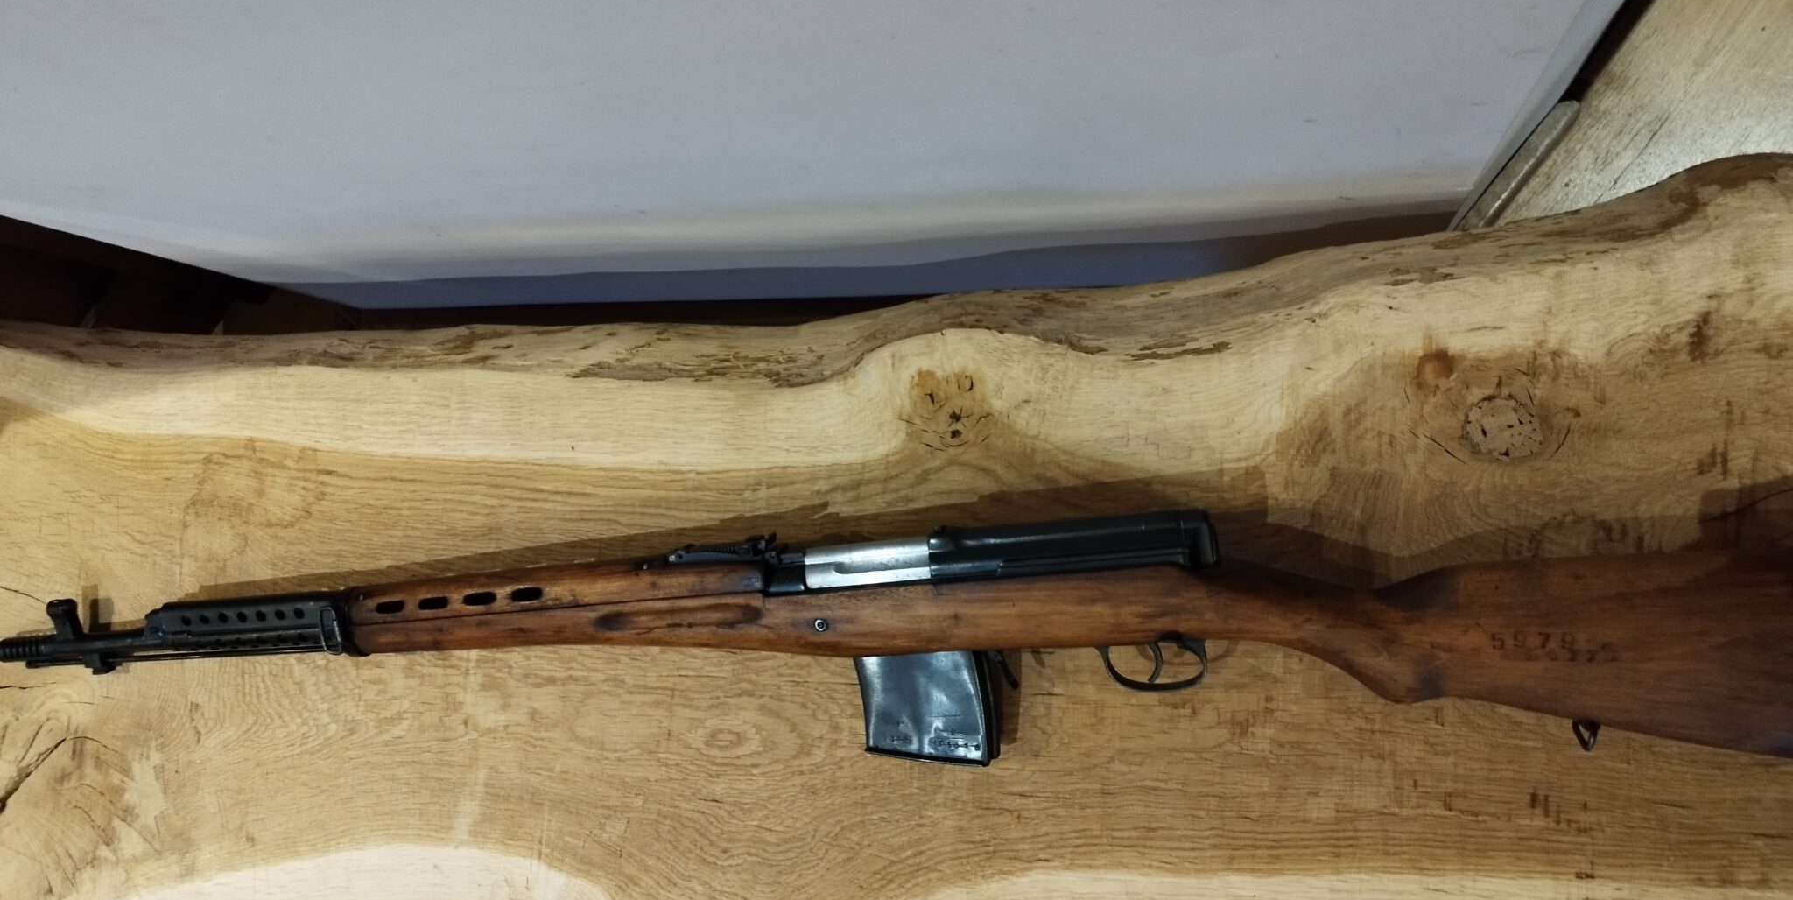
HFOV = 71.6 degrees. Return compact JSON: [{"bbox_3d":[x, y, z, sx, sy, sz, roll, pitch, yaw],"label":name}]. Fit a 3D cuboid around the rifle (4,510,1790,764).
[{"bbox_3d":[-0.094,0.140,0.821,1.226,0.066,0.172,-6,93,14],"label":"rifle"}]

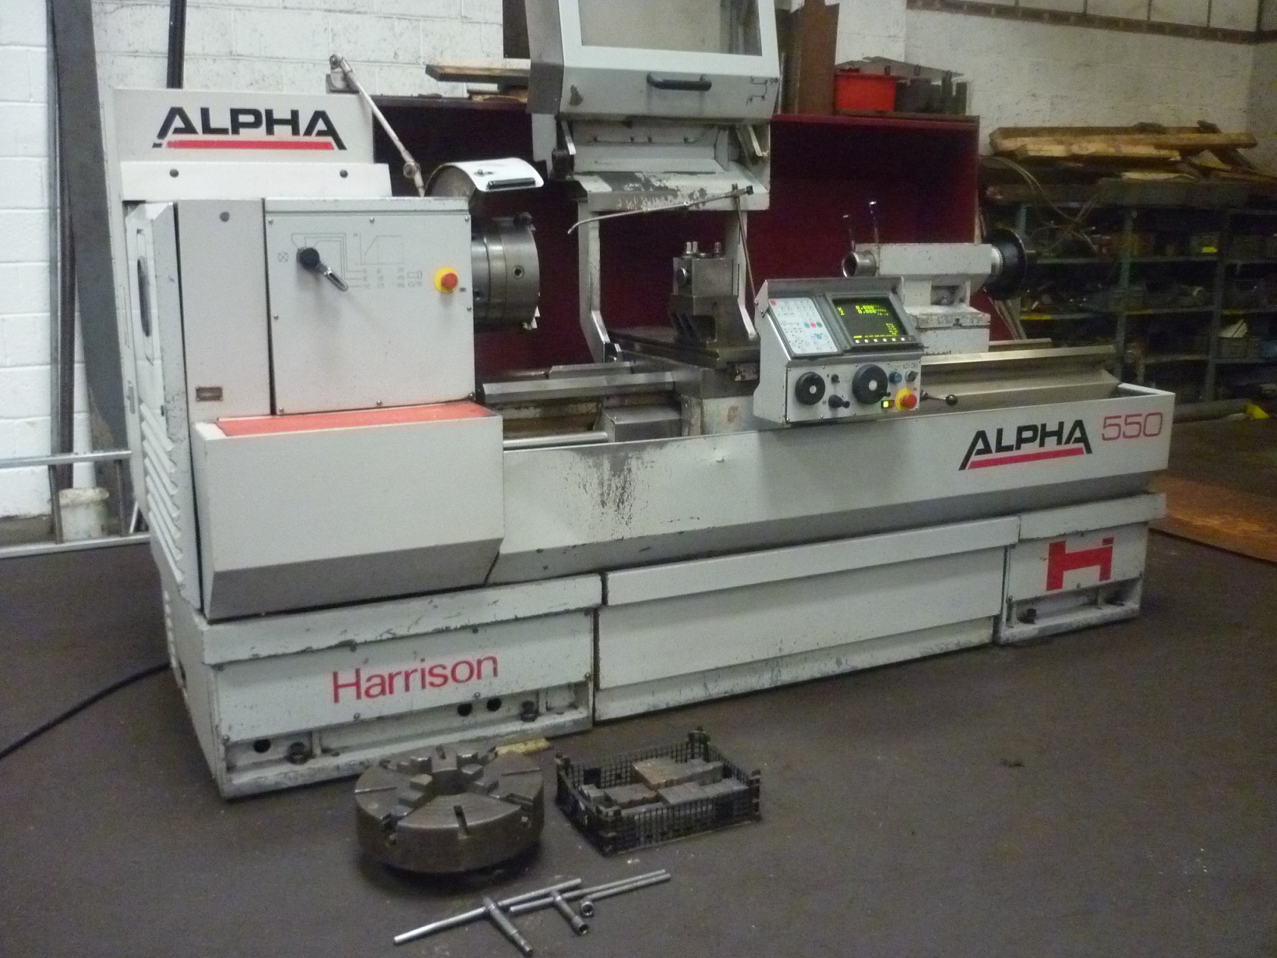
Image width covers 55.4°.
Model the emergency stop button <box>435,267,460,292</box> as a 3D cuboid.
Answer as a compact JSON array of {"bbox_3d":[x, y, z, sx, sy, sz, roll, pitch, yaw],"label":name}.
[{"bbox_3d":[-0.463,-0.485,2.971,0.061,0.061,0.037,-6,14,-26],"label":"emergency stop button"}]

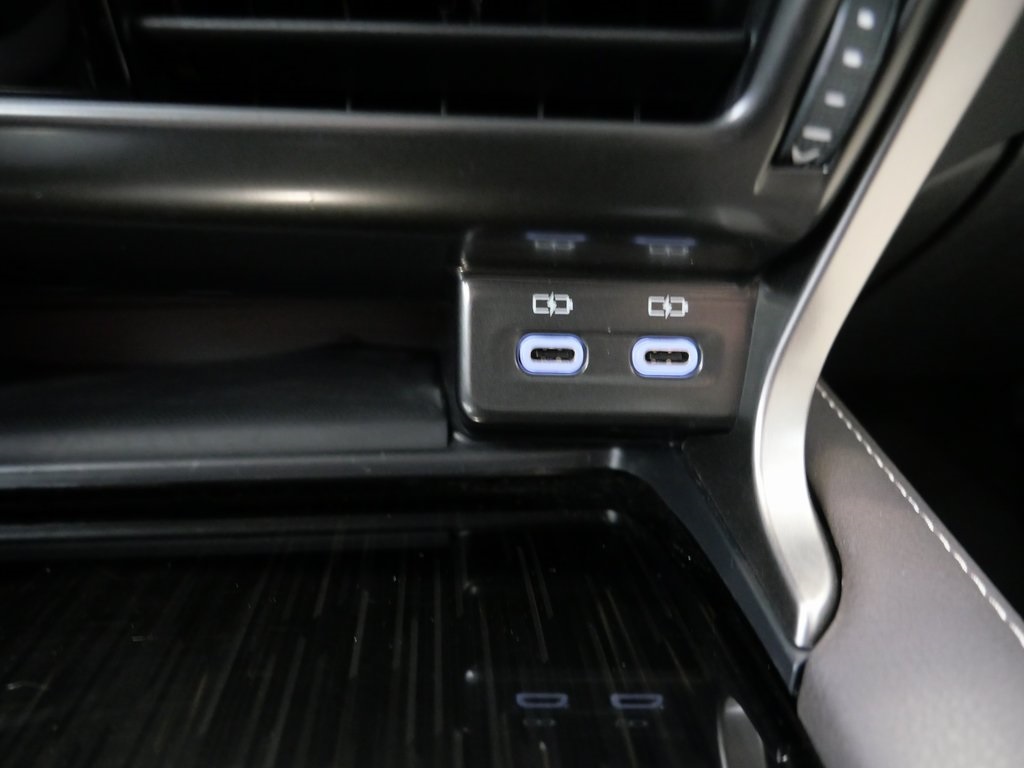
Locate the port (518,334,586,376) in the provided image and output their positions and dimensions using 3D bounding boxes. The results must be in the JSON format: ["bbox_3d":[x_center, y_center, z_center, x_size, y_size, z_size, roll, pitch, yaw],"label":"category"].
[{"bbox_3d":[0.008,-0.005,0.136,0.013,0.008,0.005,1,0,-1],"label":"port"}]

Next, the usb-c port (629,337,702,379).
[{"bbox_3d":[0.029,-0.005,0.136,0.013,0.008,0.005,1,0,-1],"label":"usb-c port"}]

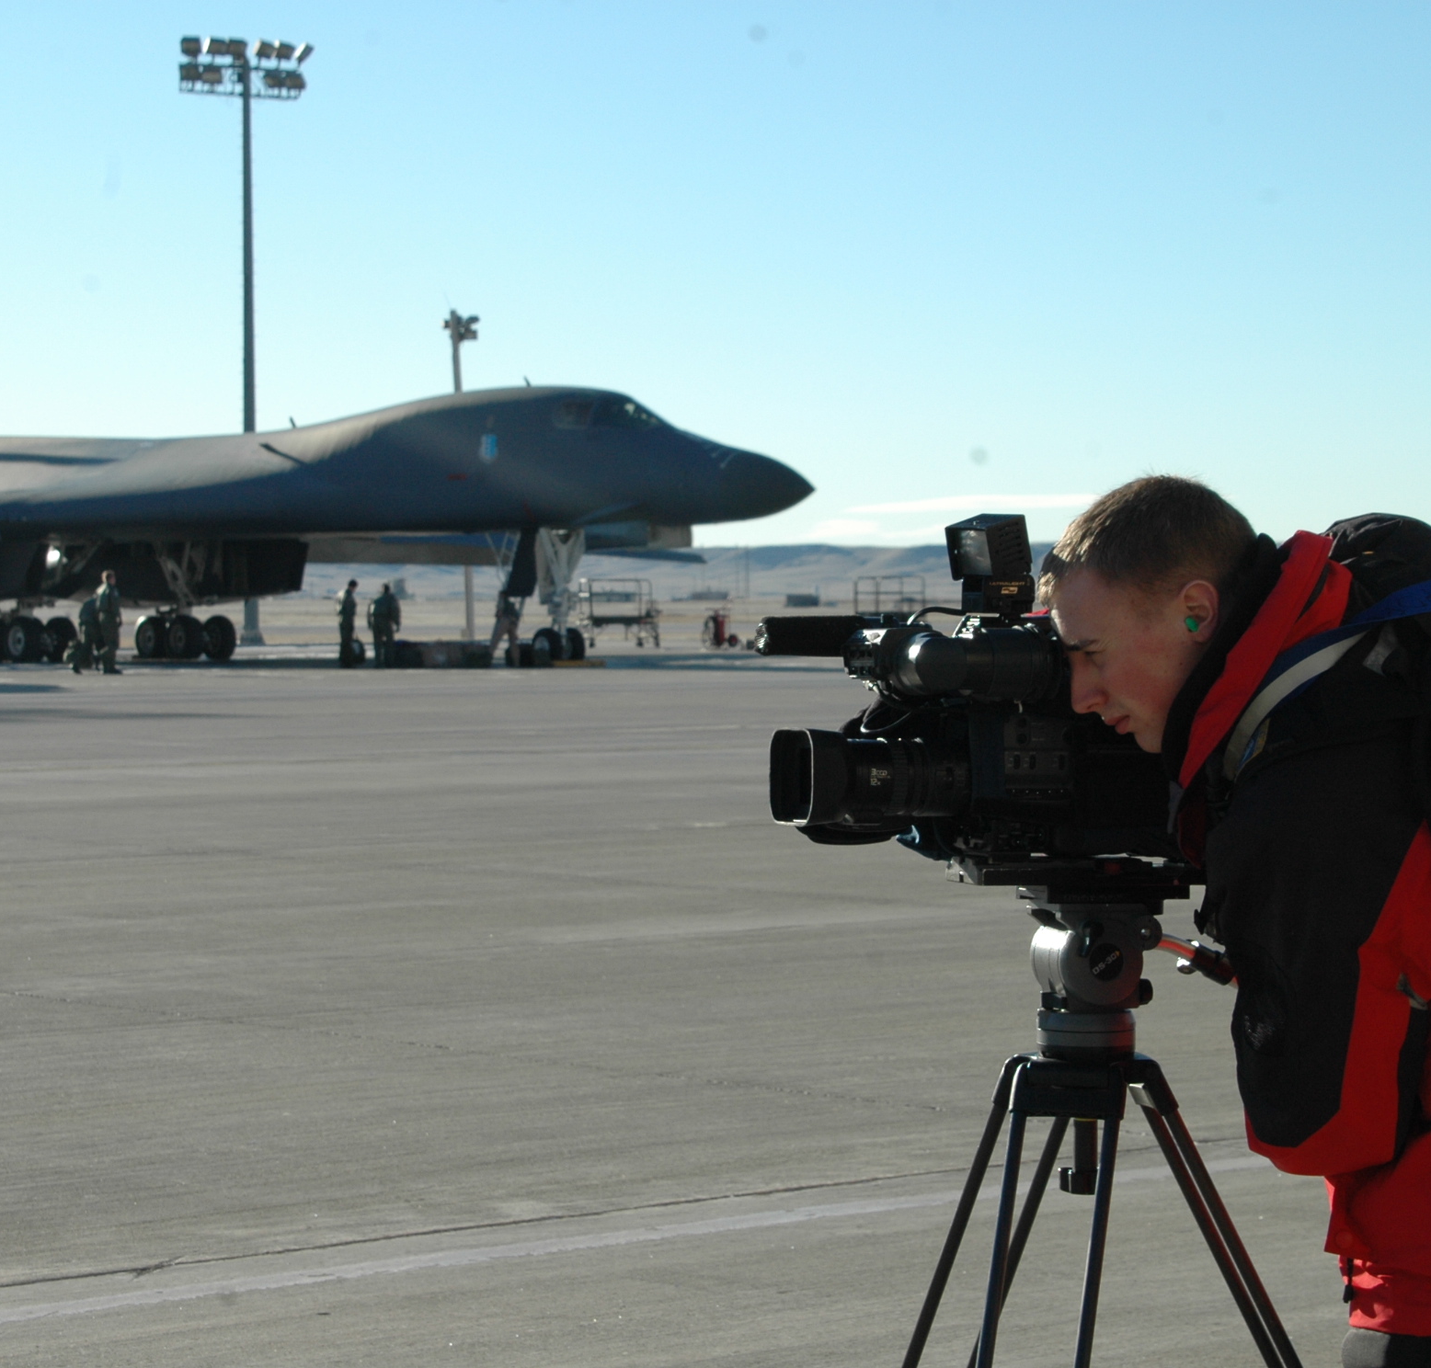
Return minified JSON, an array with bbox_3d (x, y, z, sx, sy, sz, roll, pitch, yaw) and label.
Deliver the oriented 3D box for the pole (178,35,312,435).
[{"bbox_3d":[-14.159,-10.430,135.000,4.000,18.500,1.000,-1,1,-25],"label":"pole"}]

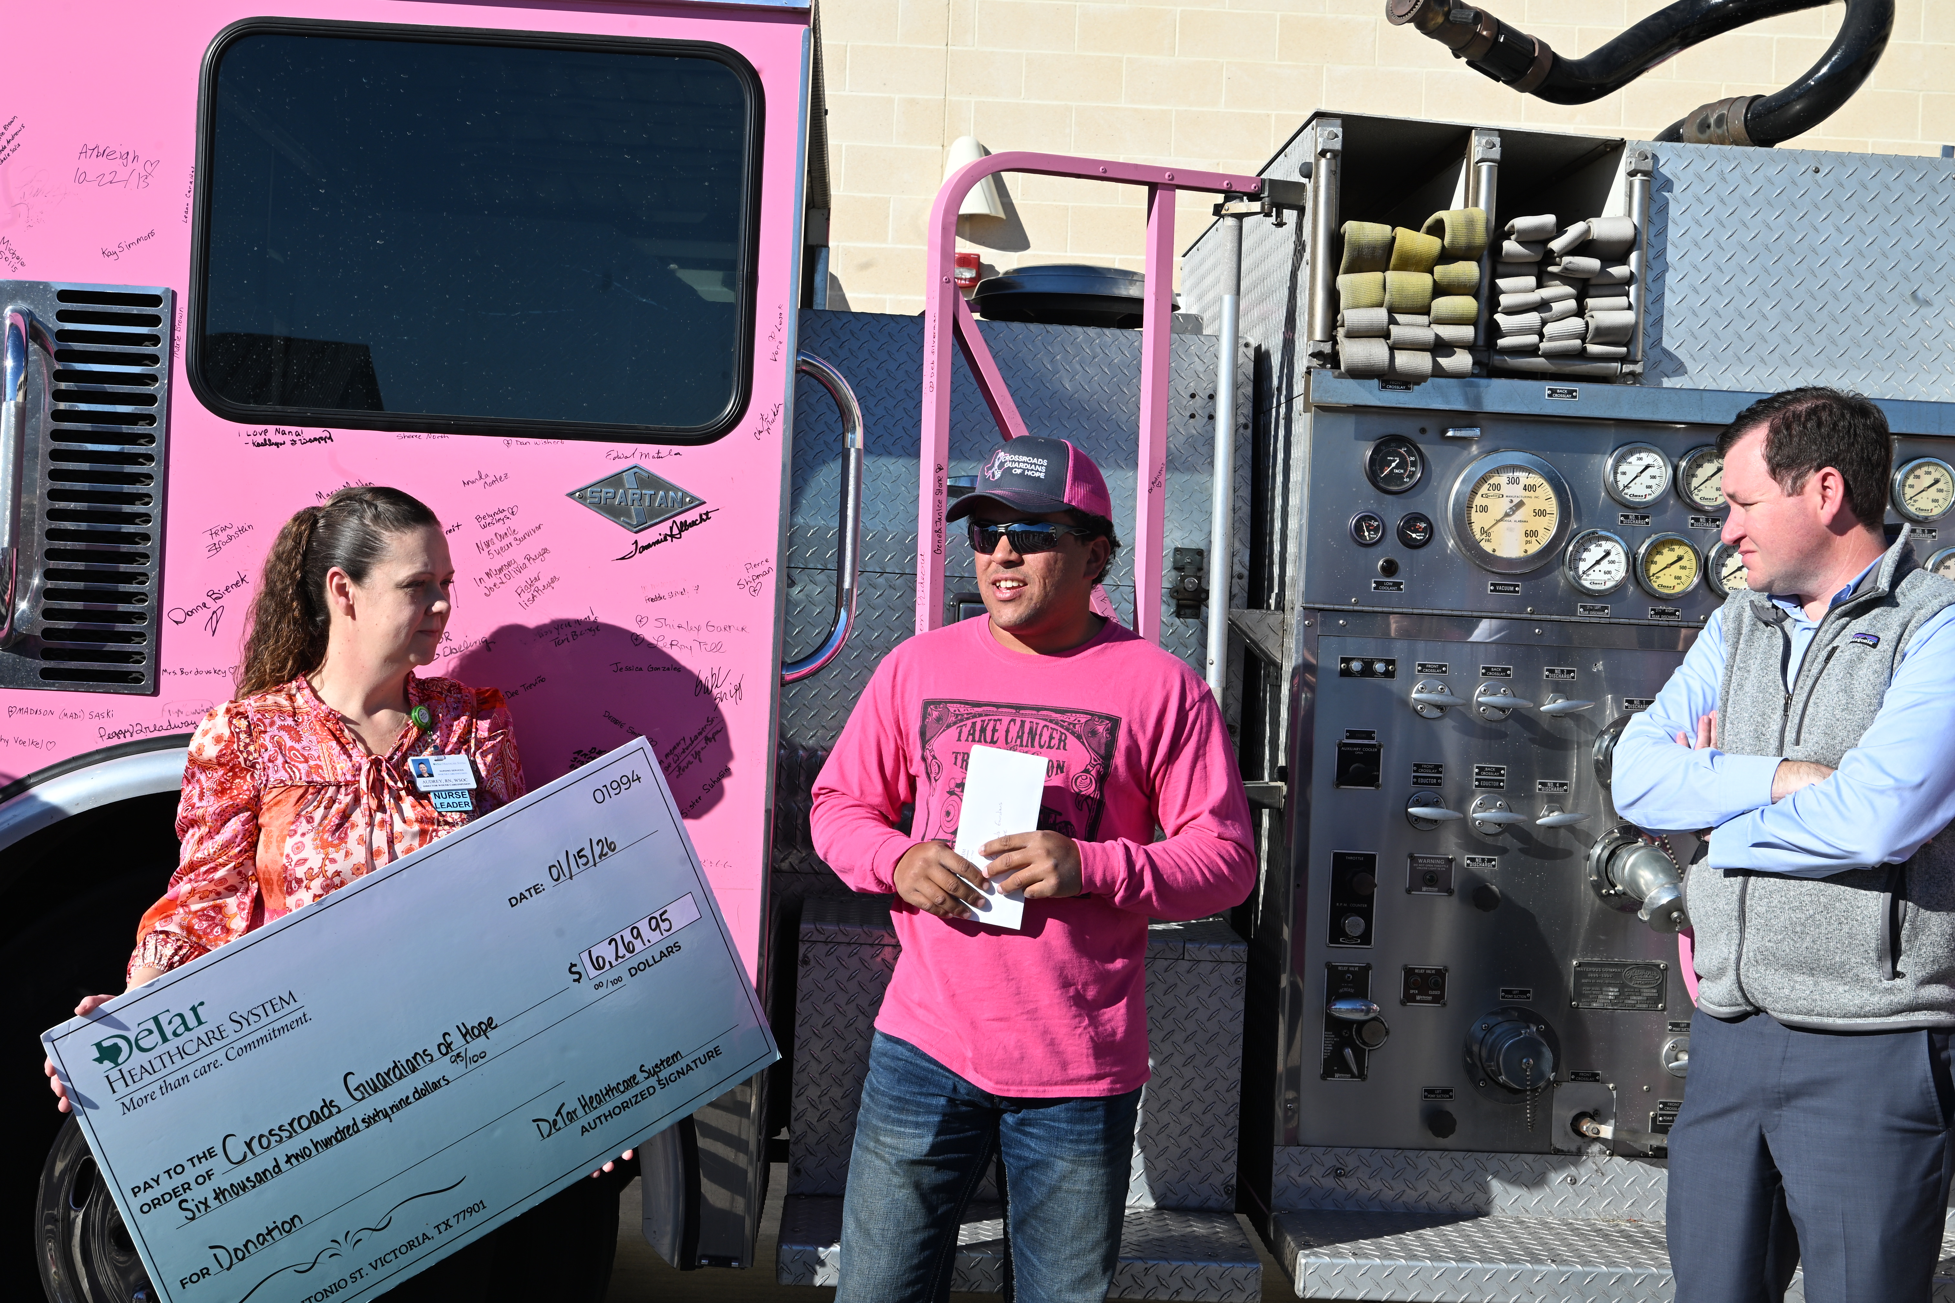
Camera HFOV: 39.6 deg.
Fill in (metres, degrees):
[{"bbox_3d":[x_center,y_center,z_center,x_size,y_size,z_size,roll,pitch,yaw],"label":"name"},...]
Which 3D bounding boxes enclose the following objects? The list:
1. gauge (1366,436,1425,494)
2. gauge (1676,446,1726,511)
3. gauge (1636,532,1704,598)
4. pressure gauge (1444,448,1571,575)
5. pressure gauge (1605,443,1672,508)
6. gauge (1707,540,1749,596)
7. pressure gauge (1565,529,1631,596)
[{"bbox_3d":[0.669,-0.300,4.354,0.093,0.093,0.028,3,-1,-4],"label":"gauge"},{"bbox_3d":[1.184,-0.280,4.386,0.103,0.103,0.034,3,-1,-4],"label":"gauge"},{"bbox_3d":[1.115,-0.139,4.379,0.103,0.103,0.034,3,-1,-4],"label":"gauge"},{"bbox_3d":[0.855,-0.223,4.357,0.194,0.194,0.046,3,-1,-4],"label":"pressure gauge"},{"bbox_3d":[1.067,-0.285,4.378,0.103,0.103,0.034,3,-1,-4],"label":"pressure gauge"},{"bbox_3d":[1.232,-0.135,4.387,0.103,0.103,0.034,3,-1,-4],"label":"gauge"},{"bbox_3d":[0.996,-0.143,4.371,0.103,0.103,0.034,3,-1,-4],"label":"pressure gauge"}]

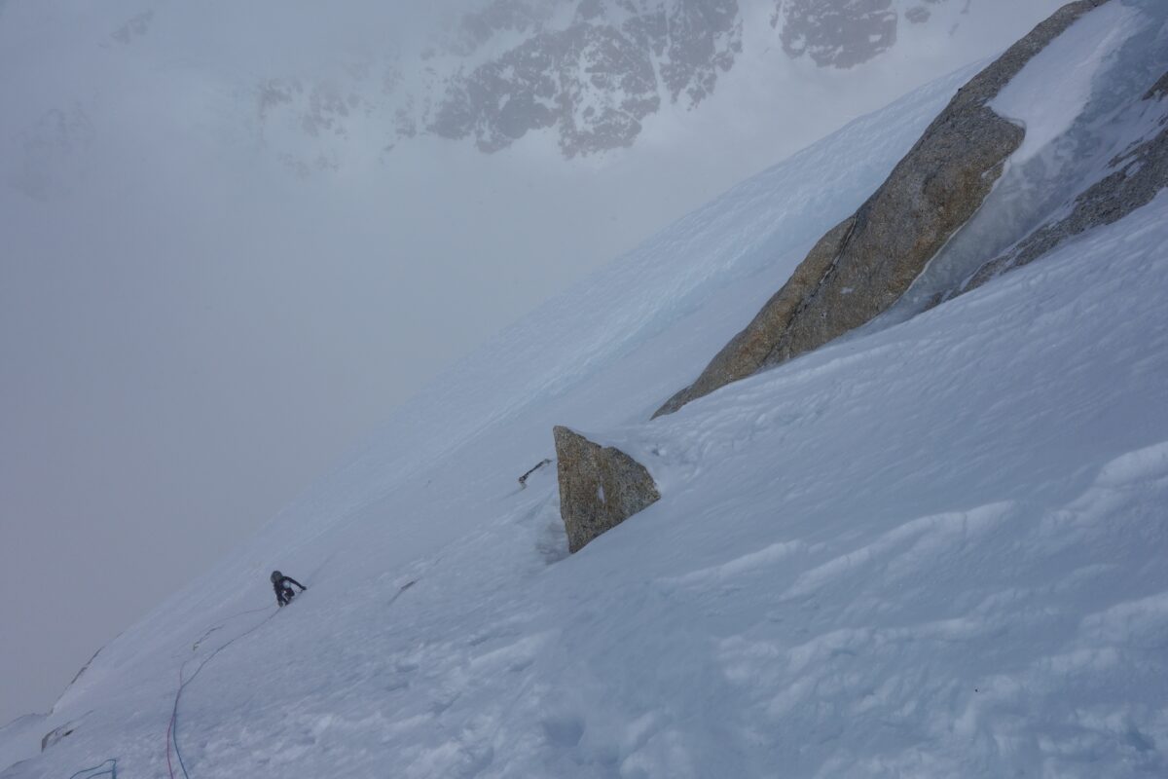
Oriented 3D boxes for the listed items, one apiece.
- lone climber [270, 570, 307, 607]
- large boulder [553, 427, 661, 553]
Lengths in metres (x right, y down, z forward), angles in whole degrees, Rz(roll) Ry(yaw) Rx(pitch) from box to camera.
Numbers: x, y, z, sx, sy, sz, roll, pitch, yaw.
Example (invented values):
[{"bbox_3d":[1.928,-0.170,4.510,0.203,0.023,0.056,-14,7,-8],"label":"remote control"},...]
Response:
[{"bbox_3d":[-7.281,4.869,22.345,0.700,1.150,0.700,28,43,35],"label":"lone climber"},{"bbox_3d":[0.218,0.907,8.247,1.000,1.100,0.800,5,34,7],"label":"large boulder"}]

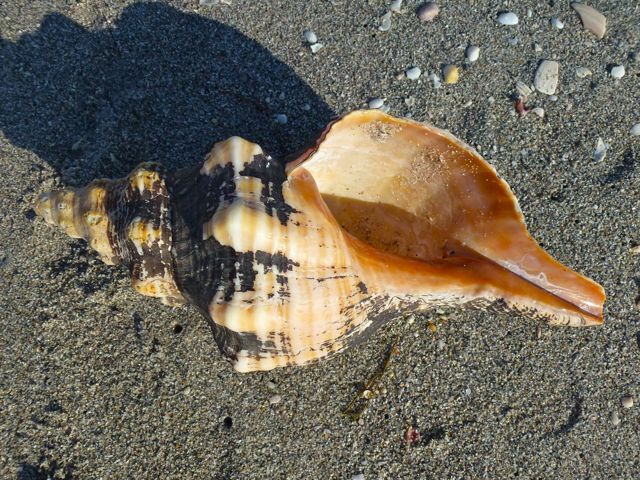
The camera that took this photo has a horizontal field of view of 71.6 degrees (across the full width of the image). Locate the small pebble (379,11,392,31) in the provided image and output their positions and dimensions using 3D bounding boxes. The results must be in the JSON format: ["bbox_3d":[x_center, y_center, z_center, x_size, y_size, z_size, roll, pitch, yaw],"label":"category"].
[{"bbox_3d":[0.055,-0.183,0.369,0.009,0.006,0.020,18,78,4],"label":"small pebble"}]

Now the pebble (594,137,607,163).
[{"bbox_3d":[0.217,-0.070,0.343,0.009,0.006,0.021,15,77,3],"label":"pebble"}]

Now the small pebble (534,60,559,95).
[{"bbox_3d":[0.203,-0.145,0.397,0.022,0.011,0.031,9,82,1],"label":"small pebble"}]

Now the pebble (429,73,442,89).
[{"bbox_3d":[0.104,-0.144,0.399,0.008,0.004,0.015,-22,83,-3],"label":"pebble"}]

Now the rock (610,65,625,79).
[{"bbox_3d":[0.240,-0.135,0.357,0.011,0.008,0.010,0,77,0],"label":"rock"}]

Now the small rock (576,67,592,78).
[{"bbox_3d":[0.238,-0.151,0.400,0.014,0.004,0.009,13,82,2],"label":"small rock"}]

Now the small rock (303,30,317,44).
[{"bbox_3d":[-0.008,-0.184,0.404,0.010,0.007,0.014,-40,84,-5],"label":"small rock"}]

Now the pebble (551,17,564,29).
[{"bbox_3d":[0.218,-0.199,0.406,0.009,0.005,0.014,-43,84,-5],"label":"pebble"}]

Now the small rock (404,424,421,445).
[{"bbox_3d":[0.061,0.130,0.296,0.009,0.007,0.011,-3,77,-1],"label":"small rock"}]

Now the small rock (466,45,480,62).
[{"bbox_3d":[0.125,-0.152,0.361,0.010,0.008,0.015,9,77,2],"label":"small rock"}]

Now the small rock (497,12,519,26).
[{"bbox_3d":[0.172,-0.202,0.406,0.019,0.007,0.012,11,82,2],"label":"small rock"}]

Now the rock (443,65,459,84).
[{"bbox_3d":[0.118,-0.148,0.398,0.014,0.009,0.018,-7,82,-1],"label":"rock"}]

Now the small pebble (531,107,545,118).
[{"bbox_3d":[0.172,-0.101,0.351,0.010,0.005,0.008,18,78,4],"label":"small pebble"}]

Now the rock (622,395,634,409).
[{"bbox_3d":[0.209,0.110,0.302,0.008,0.006,0.008,9,77,2],"label":"rock"}]

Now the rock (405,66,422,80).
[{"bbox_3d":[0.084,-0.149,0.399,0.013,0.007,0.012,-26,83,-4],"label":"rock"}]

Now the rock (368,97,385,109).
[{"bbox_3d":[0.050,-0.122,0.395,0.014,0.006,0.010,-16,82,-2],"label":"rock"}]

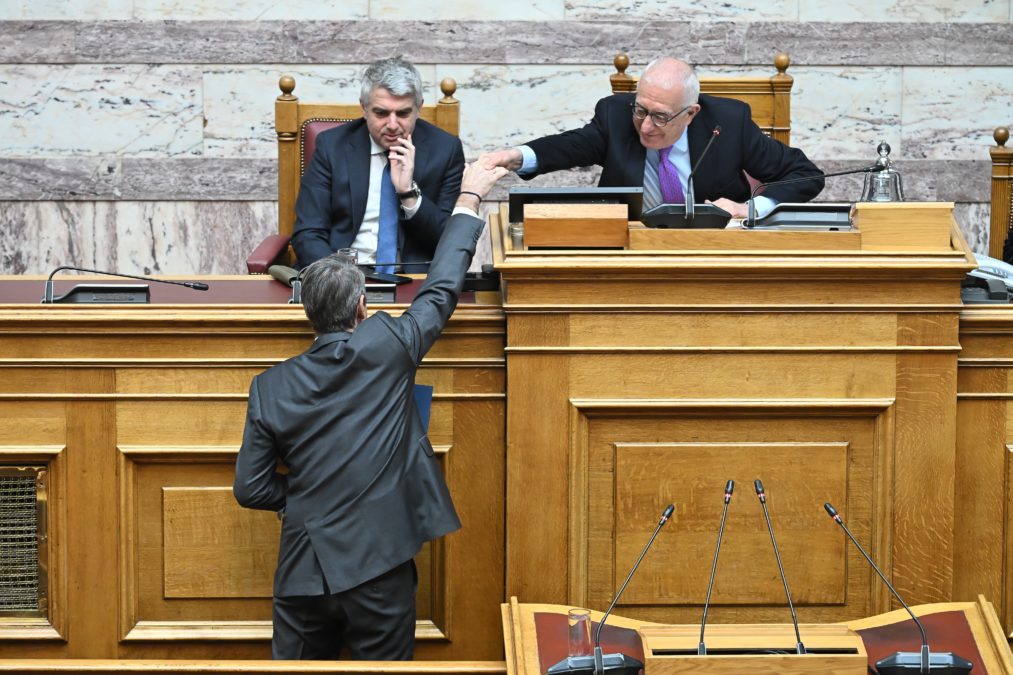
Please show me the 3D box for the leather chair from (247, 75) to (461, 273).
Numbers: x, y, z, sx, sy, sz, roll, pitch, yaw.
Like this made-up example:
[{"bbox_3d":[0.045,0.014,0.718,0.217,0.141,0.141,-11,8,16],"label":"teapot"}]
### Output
[{"bbox_3d":[-0.423,-0.134,16.497,0.640,1.180,0.640,1,13,3],"label":"leather chair"}]

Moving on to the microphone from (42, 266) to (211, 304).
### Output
[{"bbox_3d":[-1.070,-0.146,15.800,0.460,0.120,0.140,0,13,-1],"label":"microphone"}]

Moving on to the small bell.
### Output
[{"bbox_3d":[1.069,-0.468,15.950,0.128,0.185,0.128,0,13,-1],"label":"small bell"}]

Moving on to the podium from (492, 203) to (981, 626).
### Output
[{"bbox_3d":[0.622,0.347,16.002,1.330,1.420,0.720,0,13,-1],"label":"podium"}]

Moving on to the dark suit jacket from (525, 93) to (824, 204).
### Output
[{"bbox_3d":[0.482,-0.433,16.265,0.840,0.550,0.500,1,14,4],"label":"dark suit jacket"}]

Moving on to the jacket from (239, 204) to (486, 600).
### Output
[{"bbox_3d":[-0.408,0.185,15.500,0.610,0.950,0.500,4,14,16],"label":"jacket"}]

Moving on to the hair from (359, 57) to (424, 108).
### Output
[{"bbox_3d":[-0.332,-0.731,16.250,0.178,0.150,0.195,-1,26,-4],"label":"hair"}]

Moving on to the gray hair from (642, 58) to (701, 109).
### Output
[{"bbox_3d":[0.469,-0.728,16.200,0.160,0.140,0.190,9,28,33],"label":"gray hair"}]

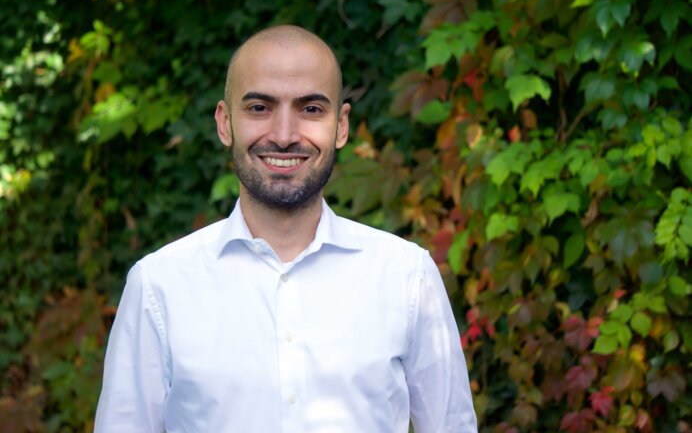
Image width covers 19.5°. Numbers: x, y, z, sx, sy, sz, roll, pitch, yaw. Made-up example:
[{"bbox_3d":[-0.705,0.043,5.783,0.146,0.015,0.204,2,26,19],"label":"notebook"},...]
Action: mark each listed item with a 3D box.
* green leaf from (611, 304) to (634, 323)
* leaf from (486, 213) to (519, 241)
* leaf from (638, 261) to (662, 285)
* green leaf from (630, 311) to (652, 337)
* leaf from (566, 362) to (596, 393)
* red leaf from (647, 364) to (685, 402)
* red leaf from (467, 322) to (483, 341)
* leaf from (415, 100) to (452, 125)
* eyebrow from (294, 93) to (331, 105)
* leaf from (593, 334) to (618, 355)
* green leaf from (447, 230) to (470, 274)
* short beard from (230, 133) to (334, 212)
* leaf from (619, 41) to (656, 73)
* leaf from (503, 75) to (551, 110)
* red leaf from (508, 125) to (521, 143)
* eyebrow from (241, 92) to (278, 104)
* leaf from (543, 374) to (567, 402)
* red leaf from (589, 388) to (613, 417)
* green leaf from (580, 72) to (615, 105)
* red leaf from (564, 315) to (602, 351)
[{"bbox_3d":[0.467,0.164,3.420,0.035,0.030,0.022,0,0,10],"label":"green leaf"},{"bbox_3d":[0.275,0.018,3.550,0.054,0.049,0.030,0,0,10],"label":"leaf"},{"bbox_3d":[0.486,0.089,3.220,0.038,0.038,0.011,0,-11,9],"label":"leaf"},{"bbox_3d":[0.464,0.168,3.170,0.035,0.041,0.012,0,-11,9],"label":"green leaf"},{"bbox_3d":[0.385,0.263,3.300,0.049,0.049,0.015,0,-11,9],"label":"leaf"},{"bbox_3d":[0.556,0.290,3.500,0.067,0.066,0.035,0,0,10],"label":"red leaf"},{"bbox_3d":[0.233,0.208,3.650,0.027,0.033,0.020,0,0,10],"label":"red leaf"},{"bbox_3d":[0.152,-0.180,3.500,0.066,0.042,0.020,0,-11,9],"label":"leaf"},{"bbox_3d":[-0.041,-0.145,2.480,0.044,0.014,0.012,0,-3,-9],"label":"eyebrow"},{"bbox_3d":[0.412,0.203,3.200,0.041,0.032,0.012,0,-11,9],"label":"leaf"},{"bbox_3d":[0.205,0.065,3.650,0.037,0.080,0.030,0,0,10],"label":"green leaf"},{"bbox_3d":[-0.081,-0.057,2.600,0.137,0.102,0.090,1,0,0],"label":"short beard"},{"bbox_3d":[0.498,-0.274,3.450,0.062,0.055,0.035,0,0,10],"label":"leaf"},{"bbox_3d":[0.315,-0.215,3.500,0.077,0.062,0.035,0,0,10],"label":"leaf"},{"bbox_3d":[0.286,-0.141,3.420,0.020,0.030,0.009,0,-11,9],"label":"red leaf"},{"bbox_3d":[-0.110,-0.150,2.560,0.048,0.015,0.018,1,0,12],"label":"eyebrow"},{"bbox_3d":[0.372,0.307,3.600,0.041,0.050,0.028,0,0,10],"label":"leaf"},{"bbox_3d":[0.411,0.298,3.250,0.042,0.048,0.015,0,-11,9],"label":"red leaf"},{"bbox_3d":[0.411,-0.209,3.300,0.056,0.052,0.017,0,-11,9],"label":"green leaf"},{"bbox_3d":[0.388,0.190,3.300,0.062,0.059,0.019,0,-11,9],"label":"red leaf"}]

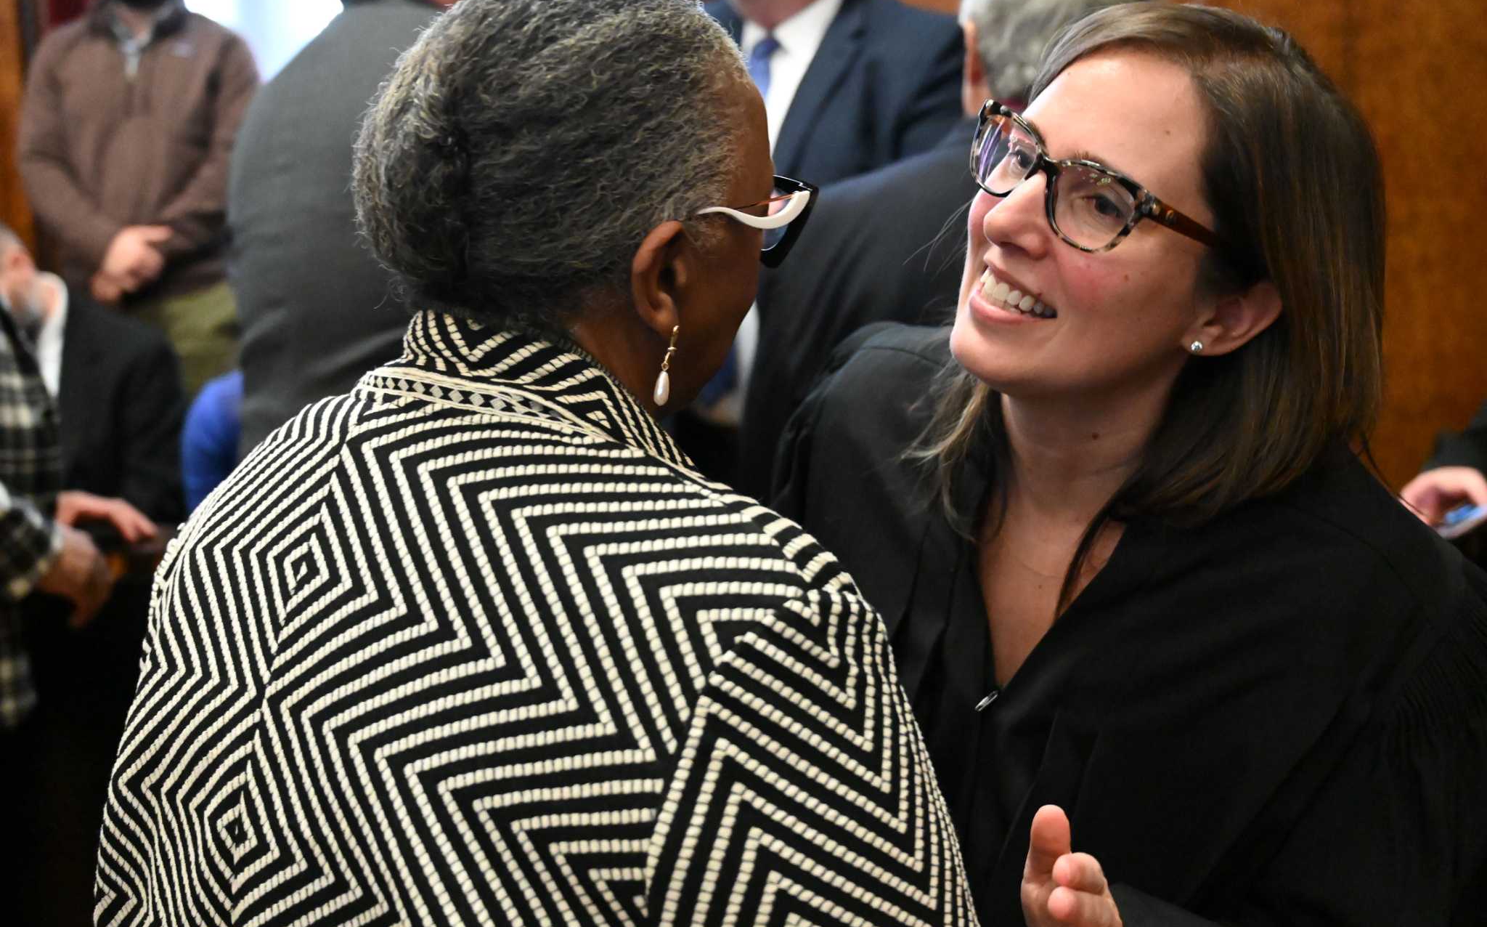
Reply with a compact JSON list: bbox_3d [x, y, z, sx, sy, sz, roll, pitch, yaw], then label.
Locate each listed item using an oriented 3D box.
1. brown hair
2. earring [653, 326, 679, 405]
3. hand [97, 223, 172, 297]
[{"bbox_3d":[0.229,-0.083,1.000,0.235,0.335,0.220,4,16,-43],"label":"brown hair"},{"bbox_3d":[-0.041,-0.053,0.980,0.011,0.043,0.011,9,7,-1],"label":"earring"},{"bbox_3d":[-1.274,-0.424,3.800,0.150,0.150,0.100,0,10,-6],"label":"hand"}]

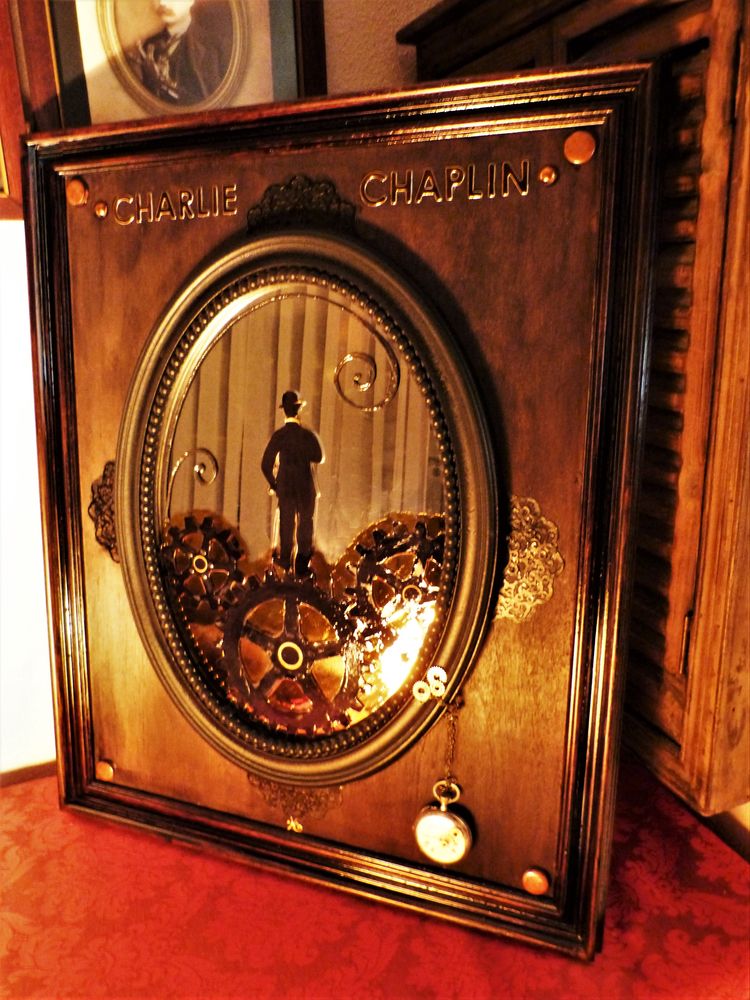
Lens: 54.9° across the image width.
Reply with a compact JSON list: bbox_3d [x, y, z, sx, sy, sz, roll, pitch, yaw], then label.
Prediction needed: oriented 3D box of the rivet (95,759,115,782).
[{"bbox_3d":[-0.260,0.261,0.694,0.020,0.020,0.006,5,10,20],"label":"rivet"}]

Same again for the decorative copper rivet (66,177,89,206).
[{"bbox_3d":[-0.251,-0.259,0.607,0.020,0.020,0.006,5,10,20],"label":"decorative copper rivet"}]

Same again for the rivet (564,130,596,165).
[{"bbox_3d":[0.133,-0.227,0.466,0.020,0.020,0.006,5,10,20],"label":"rivet"}]

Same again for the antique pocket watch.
[{"bbox_3d":[0.054,0.253,0.567,0.044,0.066,0.014,5,10,20],"label":"antique pocket watch"}]

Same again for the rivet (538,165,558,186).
[{"bbox_3d":[0.114,-0.214,0.476,0.011,0.011,0.005,5,10,20],"label":"rivet"}]

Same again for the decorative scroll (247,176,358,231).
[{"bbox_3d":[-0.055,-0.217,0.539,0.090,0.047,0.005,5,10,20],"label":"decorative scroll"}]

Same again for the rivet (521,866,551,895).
[{"bbox_3d":[0.124,0.292,0.553,0.020,0.020,0.006,5,10,20],"label":"rivet"}]

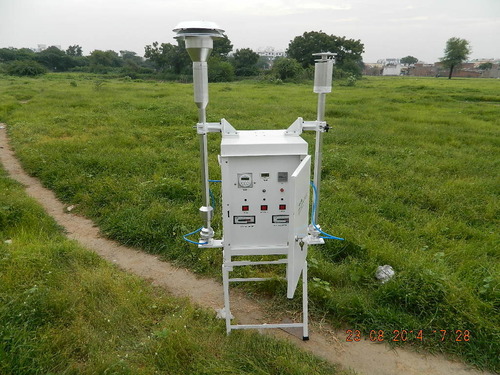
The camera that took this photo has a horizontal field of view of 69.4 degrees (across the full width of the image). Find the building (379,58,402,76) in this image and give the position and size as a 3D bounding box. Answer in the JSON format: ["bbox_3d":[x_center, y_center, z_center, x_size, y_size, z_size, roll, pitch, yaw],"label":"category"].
[{"bbox_3d":[38.747,-33.303,99.583,6.600,4.800,6.000,7,19,19],"label":"building"}]

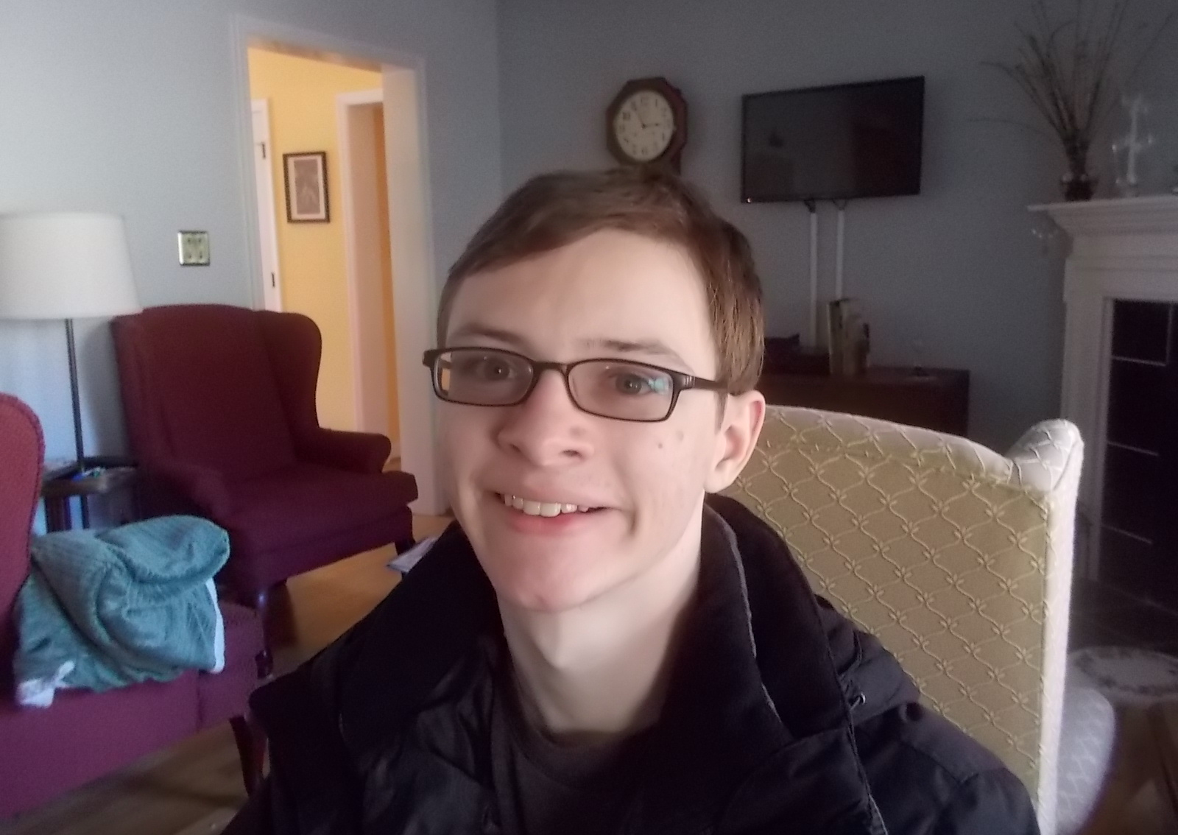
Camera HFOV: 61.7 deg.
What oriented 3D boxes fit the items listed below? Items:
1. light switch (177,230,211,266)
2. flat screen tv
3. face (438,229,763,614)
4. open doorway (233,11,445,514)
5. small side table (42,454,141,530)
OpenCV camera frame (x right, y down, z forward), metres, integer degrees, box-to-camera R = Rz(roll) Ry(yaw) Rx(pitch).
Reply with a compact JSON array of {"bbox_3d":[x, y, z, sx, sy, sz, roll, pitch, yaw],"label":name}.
[{"bbox_3d":[-1.416,-0.607,3.550,0.015,0.124,0.124,5,11,33],"label":"light switch"},{"bbox_3d":[0.968,-1.096,3.955,0.737,0.432,0.070,5,11,33],"label":"flat screen tv"},{"bbox_3d":[0.012,-0.003,0.500,0.150,0.190,0.125,2,2,14],"label":"face"},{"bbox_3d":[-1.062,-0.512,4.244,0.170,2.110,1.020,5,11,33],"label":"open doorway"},{"bbox_3d":[-1.515,0.458,3.047,0.380,0.610,0.380,5,11,33],"label":"small side table"}]

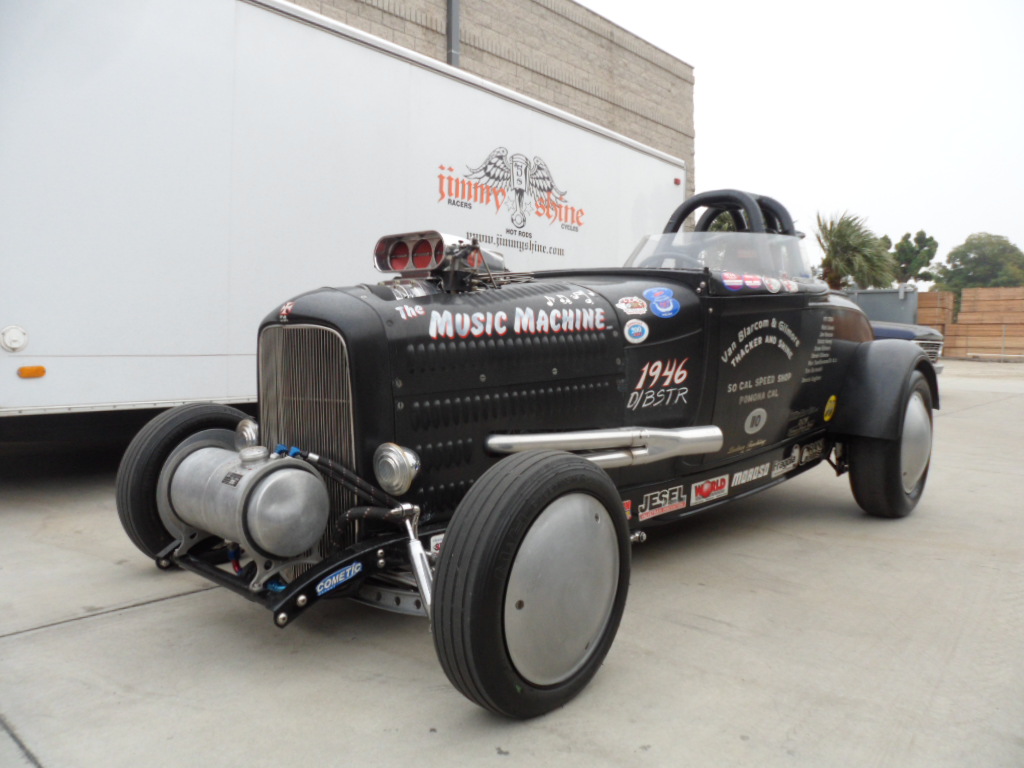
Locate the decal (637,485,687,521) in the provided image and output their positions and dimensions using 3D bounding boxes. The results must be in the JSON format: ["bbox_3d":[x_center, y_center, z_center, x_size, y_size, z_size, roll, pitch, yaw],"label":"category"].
[{"bbox_3d":[0.513,0.404,2.600,0.280,0.083,0.010,-5,7,-44],"label":"decal"}]

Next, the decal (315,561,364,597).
[{"bbox_3d":[-0.422,0.478,1.889,0.129,0.024,0.010,-24,19,-39],"label":"decal"}]

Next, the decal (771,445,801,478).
[{"bbox_3d":[1.149,0.327,3.226,0.236,0.095,0.010,-12,12,-41],"label":"decal"}]

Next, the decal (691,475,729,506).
[{"bbox_3d":[0.739,0.394,2.860,0.245,0.080,0.010,-6,8,-41],"label":"decal"}]

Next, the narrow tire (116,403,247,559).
[{"bbox_3d":[-1.104,0.362,2.764,0.136,0.584,0.584,4,5,41],"label":"narrow tire"}]

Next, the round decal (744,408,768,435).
[{"bbox_3d":[0.979,0.150,3.083,0.010,0.096,0.188,4,7,44],"label":"round decal"}]

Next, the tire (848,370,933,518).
[{"bbox_3d":[1.852,0.288,3.738,0.235,0.712,0.712,4,5,40],"label":"tire"}]

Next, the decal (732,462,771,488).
[{"bbox_3d":[0.948,0.359,3.047,0.278,0.051,0.010,-8,9,-42],"label":"decal"}]

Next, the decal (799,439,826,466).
[{"bbox_3d":[1.390,0.311,3.556,0.010,0.070,0.297,4,8,41],"label":"decal"}]

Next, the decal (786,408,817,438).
[{"bbox_3d":[1.298,0.167,3.421,0.010,0.094,0.318,4,8,42],"label":"decal"}]

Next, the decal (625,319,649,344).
[{"bbox_3d":[0.418,-0.175,2.576,0.105,0.092,0.012,-2,-17,-36],"label":"decal"}]

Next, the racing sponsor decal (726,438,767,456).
[{"bbox_3d":[0.917,0.244,2.991,0.273,0.022,0.010,-8,9,-41],"label":"racing sponsor decal"}]

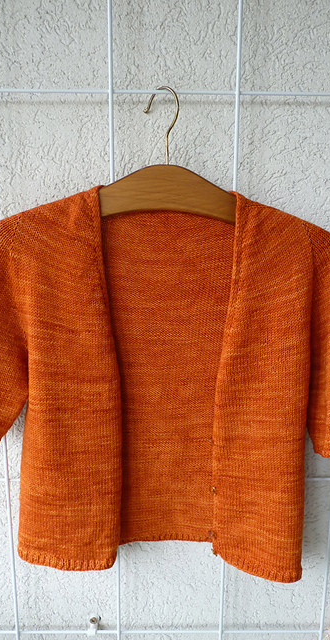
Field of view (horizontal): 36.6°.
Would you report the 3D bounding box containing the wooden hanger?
[{"bbox_3d":[-0.002,-0.167,0.594,0.420,0.206,0.035,-1,12,0],"label":"wooden hanger"}]

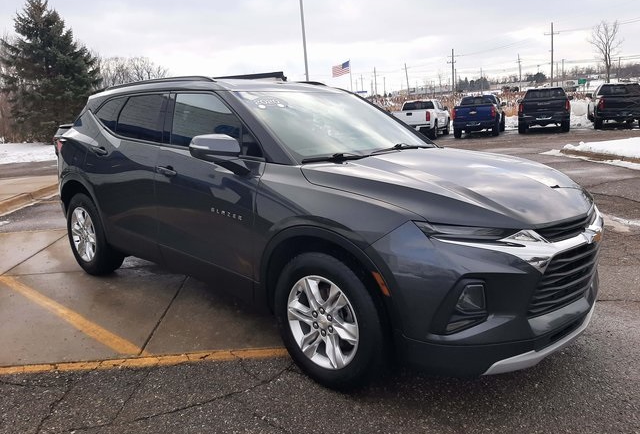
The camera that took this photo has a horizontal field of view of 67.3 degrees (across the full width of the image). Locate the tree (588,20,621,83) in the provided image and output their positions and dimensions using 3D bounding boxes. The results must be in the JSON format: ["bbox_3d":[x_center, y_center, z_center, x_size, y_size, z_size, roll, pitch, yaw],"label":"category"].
[{"bbox_3d":[34.448,-19.848,58.000,4.100,8.000,4.000,0,12,17],"label":"tree"}]

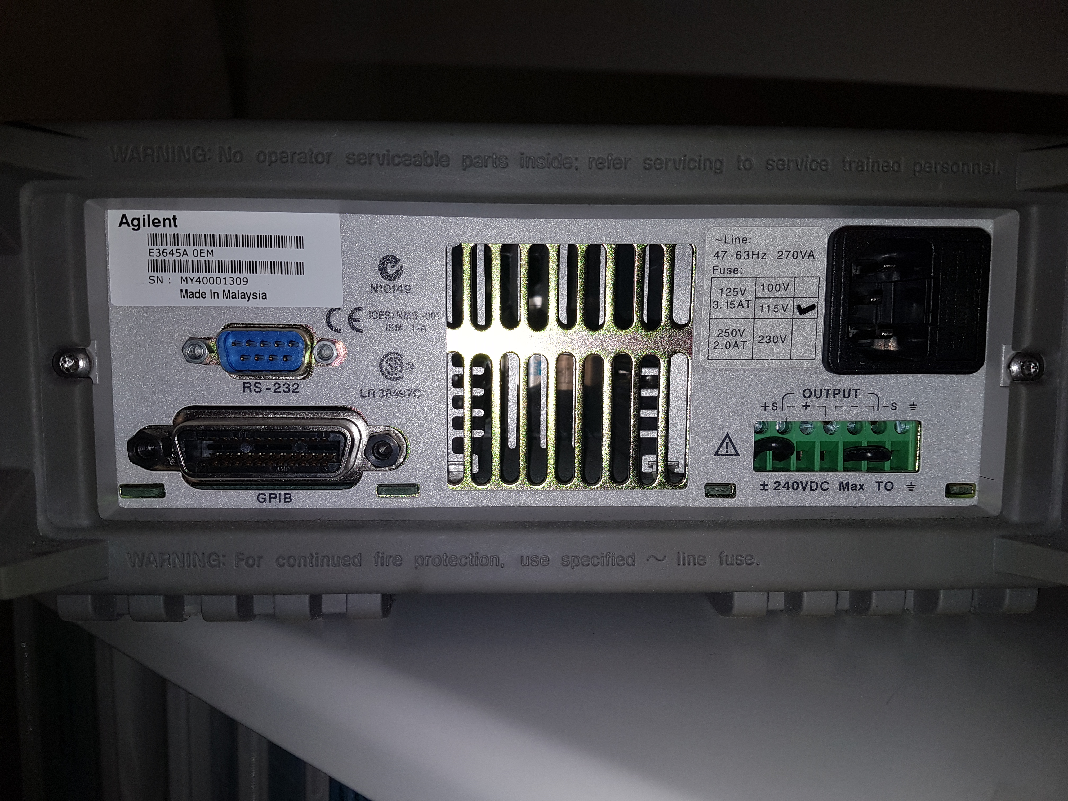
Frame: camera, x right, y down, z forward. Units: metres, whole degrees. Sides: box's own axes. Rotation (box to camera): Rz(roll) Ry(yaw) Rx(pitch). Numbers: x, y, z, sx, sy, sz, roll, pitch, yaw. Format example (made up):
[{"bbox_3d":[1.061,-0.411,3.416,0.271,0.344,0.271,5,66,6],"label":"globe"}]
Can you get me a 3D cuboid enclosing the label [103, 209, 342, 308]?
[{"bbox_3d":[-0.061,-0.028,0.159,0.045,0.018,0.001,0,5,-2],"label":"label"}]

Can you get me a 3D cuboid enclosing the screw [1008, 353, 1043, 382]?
[{"bbox_3d":[0.099,-0.007,0.161,0.006,0.006,0.004,0,5,-2],"label":"screw"}]

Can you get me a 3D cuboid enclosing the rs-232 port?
[{"bbox_3d":[-0.053,-0.010,0.159,0.031,0.012,0.008,0,5,-2],"label":"rs-232 port"}]

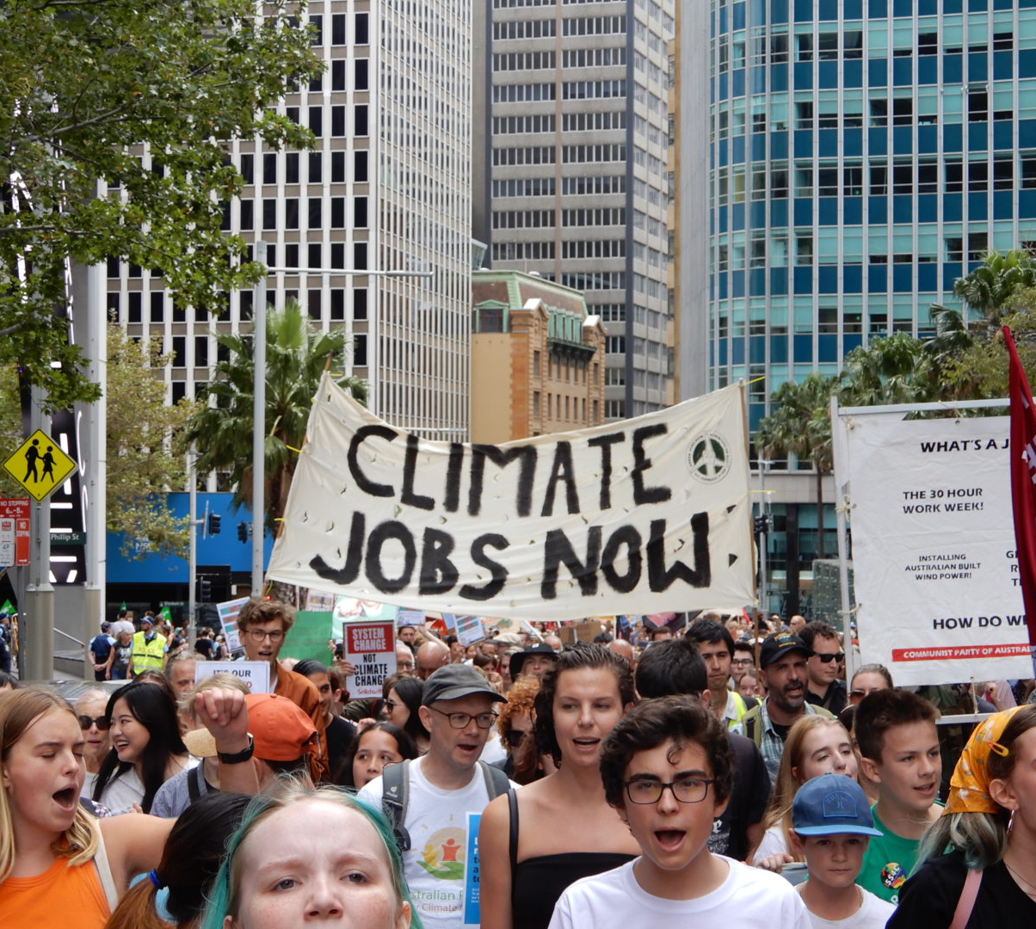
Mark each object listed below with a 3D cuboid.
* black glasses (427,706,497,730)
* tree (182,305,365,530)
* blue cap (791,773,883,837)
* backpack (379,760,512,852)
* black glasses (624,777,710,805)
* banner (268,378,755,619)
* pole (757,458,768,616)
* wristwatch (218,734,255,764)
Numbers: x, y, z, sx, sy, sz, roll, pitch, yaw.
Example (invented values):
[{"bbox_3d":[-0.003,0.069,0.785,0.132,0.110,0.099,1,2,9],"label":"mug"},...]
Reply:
[{"bbox_3d":[-0.137,0.607,5.620,0.137,0.045,0.142,2,7,-28],"label":"black glasses"},{"bbox_3d":[-6.540,0.564,63.000,4.900,10.000,4.900,0,-1,0],"label":"tree"},{"bbox_3d":[0.634,0.680,4.640,0.170,0.125,0.260,-1,6,-6],"label":"blue cap"},{"bbox_3d":[-0.175,0.940,5.720,0.320,0.460,0.330,0,-1,2],"label":"backpack"},{"bbox_3d":[0.233,0.508,3.620,0.139,0.043,0.140,-3,-7,5],"label":"black glasses"},{"bbox_3d":[-0.031,0.168,11.500,2.410,1.200,0.200,0,-1,6],"label":"banner"},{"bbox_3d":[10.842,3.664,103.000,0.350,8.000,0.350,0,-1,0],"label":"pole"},{"bbox_3d":[-0.484,0.488,4.000,0.060,0.040,0.057,16,28,41],"label":"wristwatch"}]

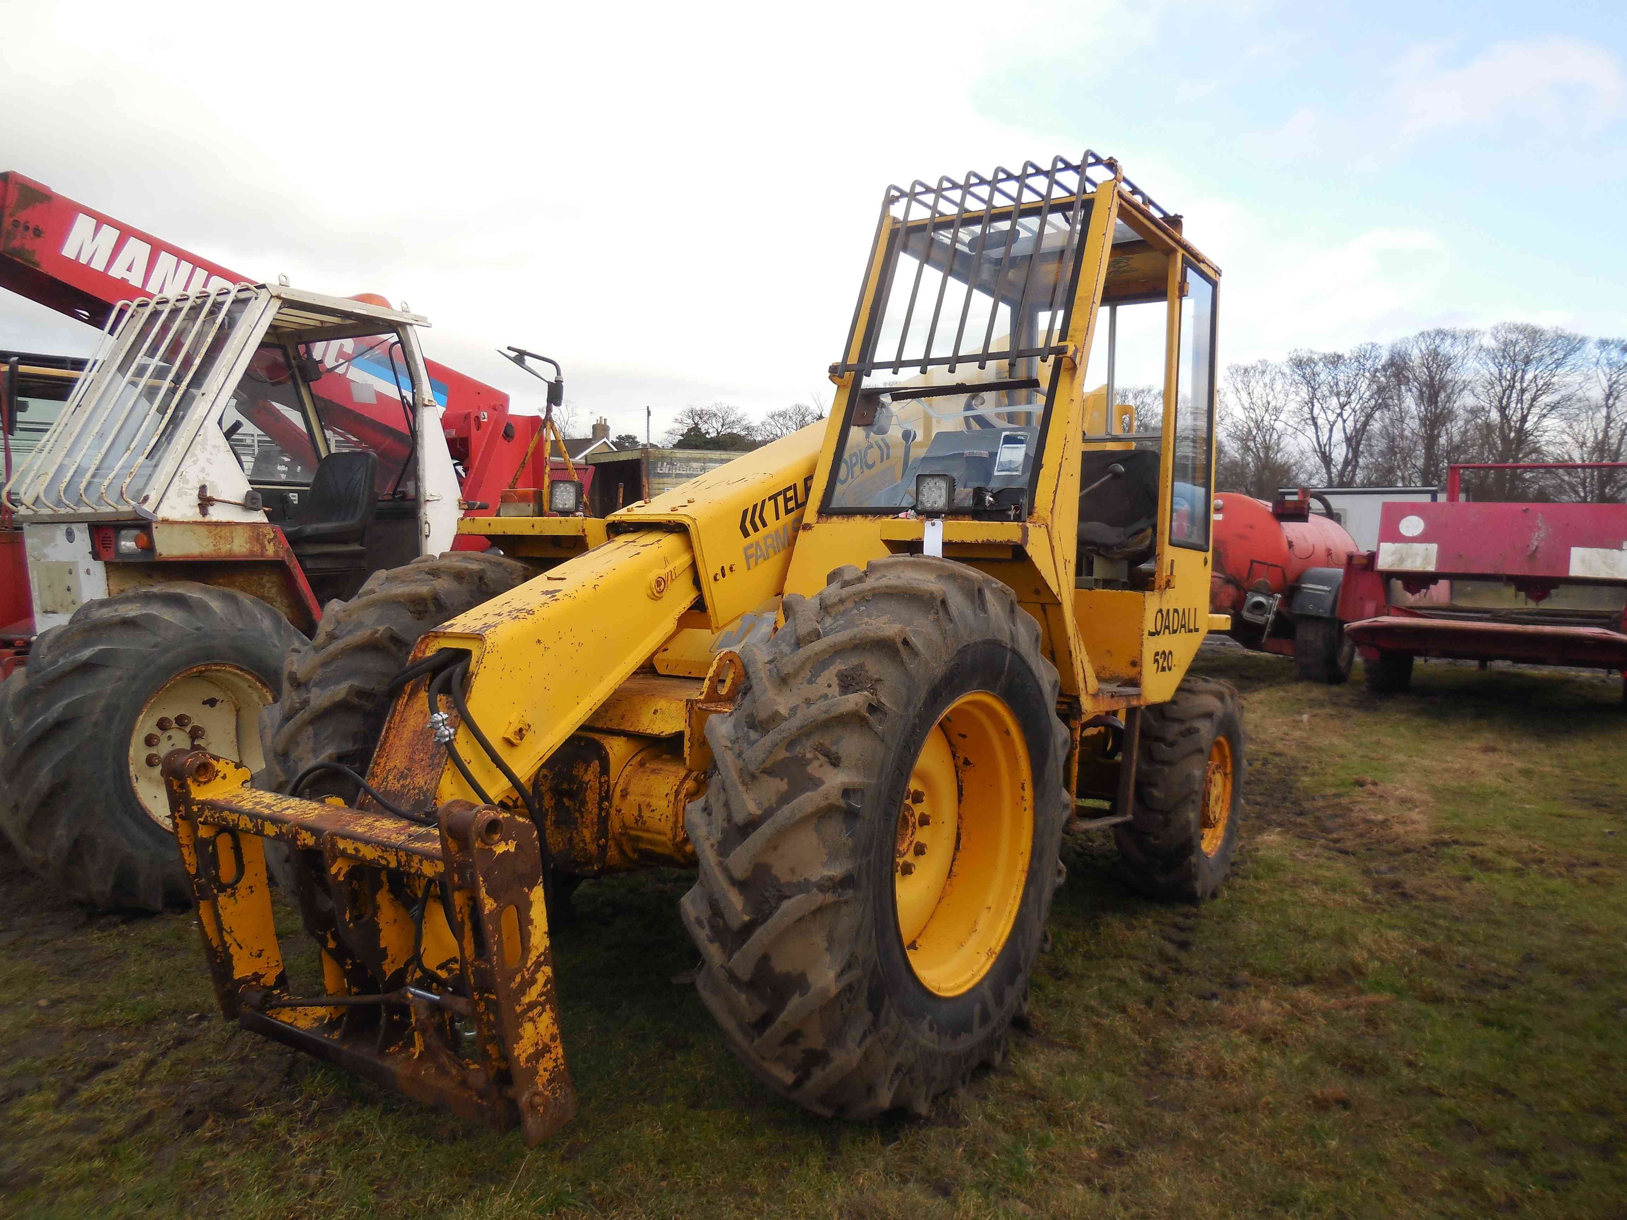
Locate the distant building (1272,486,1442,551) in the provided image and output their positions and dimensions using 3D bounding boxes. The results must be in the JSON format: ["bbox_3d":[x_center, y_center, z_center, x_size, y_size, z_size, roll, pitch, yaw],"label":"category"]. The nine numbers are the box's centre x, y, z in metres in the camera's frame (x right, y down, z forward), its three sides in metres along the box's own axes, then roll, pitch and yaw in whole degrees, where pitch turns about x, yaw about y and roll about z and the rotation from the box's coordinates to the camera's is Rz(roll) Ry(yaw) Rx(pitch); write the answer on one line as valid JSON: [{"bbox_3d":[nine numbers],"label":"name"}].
[{"bbox_3d":[19.271,-3.038,41.000,6.300,2.600,2.700,4,6,37],"label":"distant building"}]

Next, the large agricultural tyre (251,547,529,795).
[{"bbox_3d":[-1.180,0.508,4.080,0.430,1.400,1.400,3,6,34],"label":"large agricultural tyre"}]

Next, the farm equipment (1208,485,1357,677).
[{"bbox_3d":[4.490,-0.316,11.430,1.750,1.780,4.000,3,6,34],"label":"farm equipment"}]

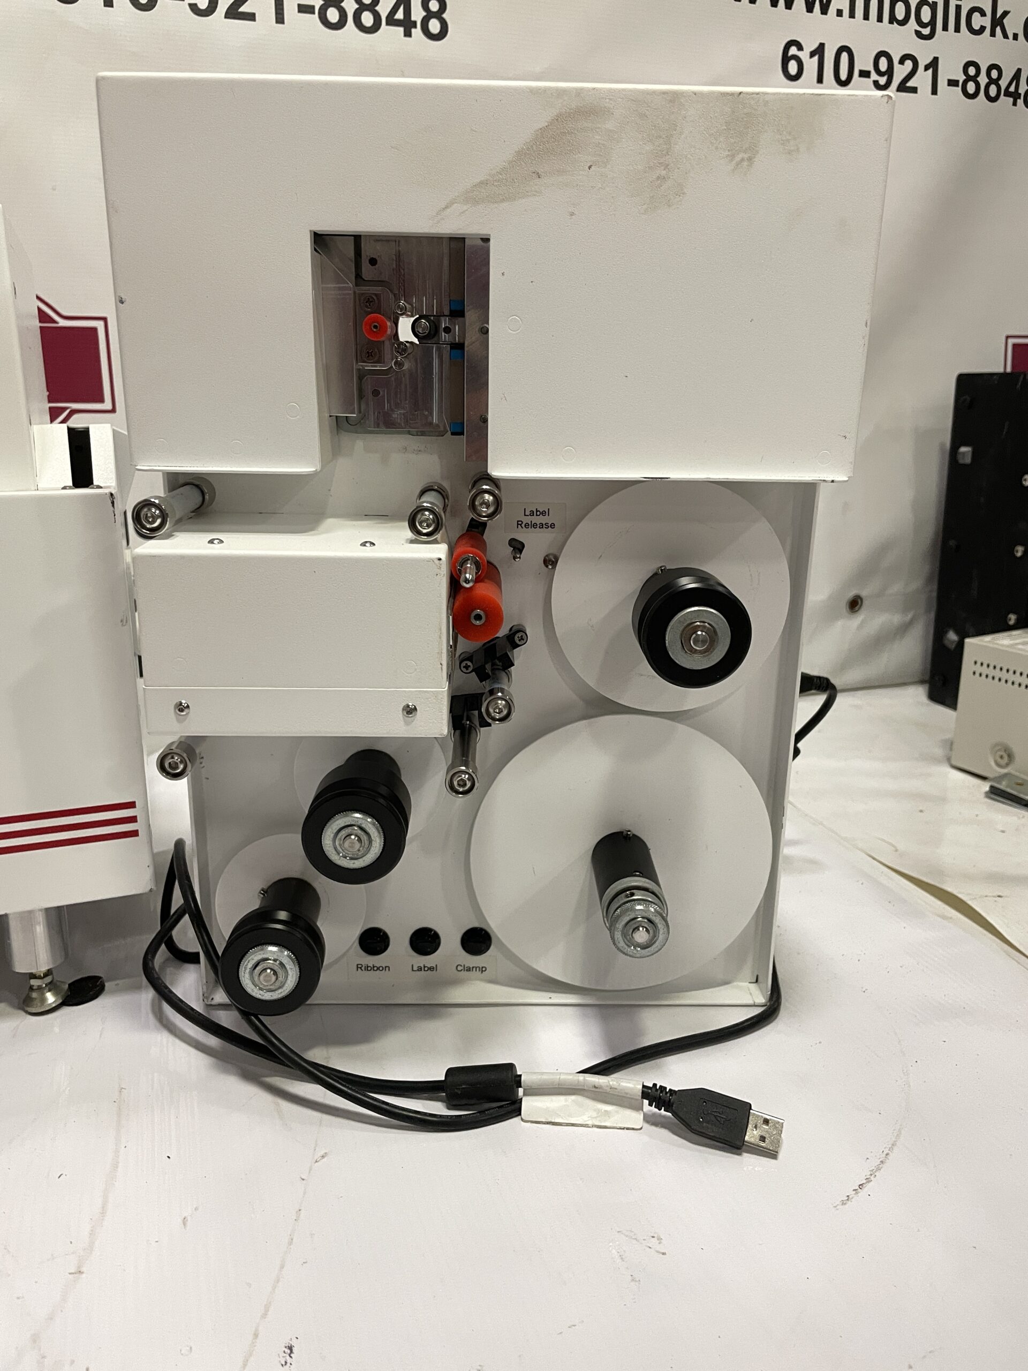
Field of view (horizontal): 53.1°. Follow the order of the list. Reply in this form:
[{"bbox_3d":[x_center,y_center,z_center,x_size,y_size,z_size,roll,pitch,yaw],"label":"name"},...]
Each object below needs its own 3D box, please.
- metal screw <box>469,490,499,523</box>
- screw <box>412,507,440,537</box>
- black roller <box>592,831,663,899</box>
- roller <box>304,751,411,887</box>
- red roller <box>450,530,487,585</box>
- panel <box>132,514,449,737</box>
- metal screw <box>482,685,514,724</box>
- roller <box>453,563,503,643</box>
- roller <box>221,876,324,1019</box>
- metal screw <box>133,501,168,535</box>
[{"bbox_3d":[-0.010,-0.064,0.366,0.011,0.011,0.008,1,17,-2],"label":"metal screw"},{"bbox_3d":[-0.030,-0.056,0.353,0.011,0.011,0.008,1,17,-2],"label":"screw"},{"bbox_3d":[0.047,0.083,0.430,0.026,0.026,0.044,1,17,-2],"label":"black roller"},{"bbox_3d":[-0.060,0.049,0.408,0.040,0.040,0.062,1,17,-2],"label":"roller"},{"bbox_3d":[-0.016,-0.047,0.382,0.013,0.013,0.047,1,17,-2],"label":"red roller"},{"bbox_3d":[-0.071,-0.026,0.375,0.098,0.061,0.093,1,17,-2],"label":"panel"},{"bbox_3d":[-0.006,0.008,0.391,0.012,0.012,0.010,1,17,-2],"label":"metal screw"},{"bbox_3d":[-0.013,-0.032,0.386,0.018,0.018,0.055,1,17,-2],"label":"roller"},{"bbox_3d":[-0.095,0.103,0.423,0.040,0.040,0.062,1,17,-2],"label":"roller"},{"bbox_3d":[-0.122,-0.058,0.350,0.012,0.012,0.008,1,17,-2],"label":"metal screw"}]

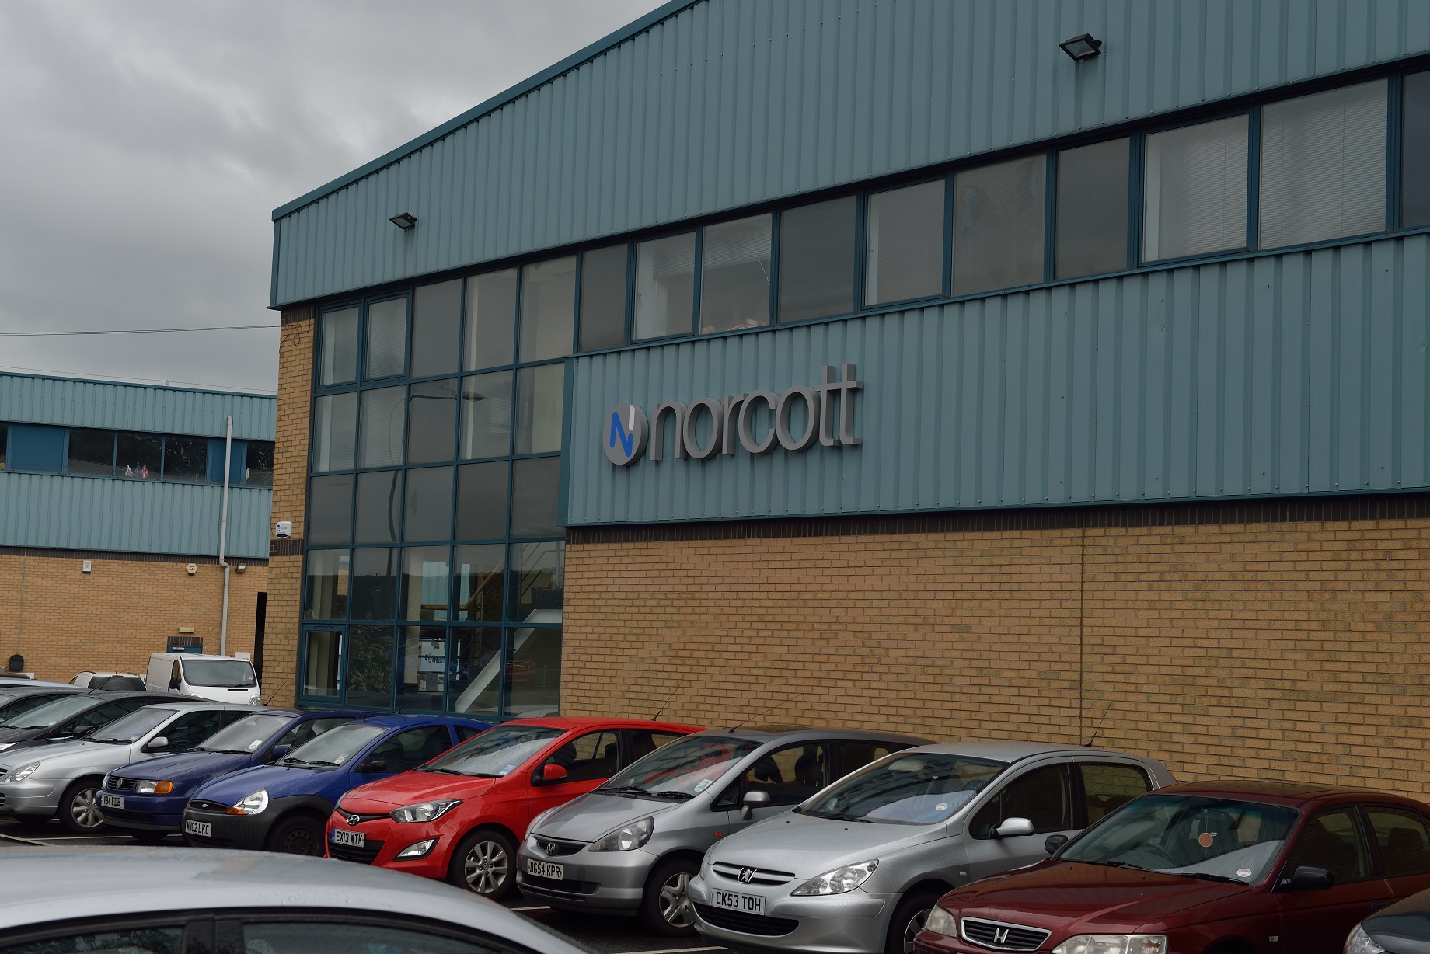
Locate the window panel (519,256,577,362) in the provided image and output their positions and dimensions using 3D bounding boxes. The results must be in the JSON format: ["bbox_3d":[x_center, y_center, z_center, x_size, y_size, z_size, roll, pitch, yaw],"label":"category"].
[{"bbox_3d":[-1.910,-1.893,23.519,0.100,1.143,1.092,5,-6,-40],"label":"window panel"}]

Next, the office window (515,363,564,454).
[{"bbox_3d":[-1.974,-0.758,23.469,0.100,0.997,0.979,5,-6,-40],"label":"office window"}]

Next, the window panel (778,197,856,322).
[{"bbox_3d":[0.998,-2.132,20.328,0.100,1.095,1.068,6,-6,-40],"label":"window panel"}]

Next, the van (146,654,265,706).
[{"bbox_3d":[-12.417,5.300,50.466,1.930,1.970,4.800,4,-5,-27],"label":"van"}]

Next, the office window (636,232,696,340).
[{"bbox_3d":[-0.537,-2.043,22.118,0.100,1.047,0.965,6,-6,-40],"label":"office window"}]

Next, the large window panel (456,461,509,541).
[{"bbox_3d":[-2.759,0.291,24.435,0.100,0.917,1.001,6,-6,-40],"label":"large window panel"}]

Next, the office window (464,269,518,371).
[{"bbox_3d":[-2.671,-1.867,24.595,0.100,1.113,1.041,6,-6,-40],"label":"office window"}]

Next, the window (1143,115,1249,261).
[{"bbox_3d":[3.932,-2.359,16.938,0.100,1.043,0.989,6,-6,-40],"label":"window"}]

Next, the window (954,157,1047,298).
[{"bbox_3d":[2.511,-2.209,18.322,0.100,1.118,1.071,5,-6,-40],"label":"window"}]

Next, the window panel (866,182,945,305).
[{"bbox_3d":[1.783,-2.184,19.415,0.100,1.044,0.975,6,-6,-40],"label":"window panel"}]

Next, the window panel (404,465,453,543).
[{"bbox_3d":[-3.481,0.338,25.131,0.100,0.902,1.095,5,-6,-40],"label":"window panel"}]

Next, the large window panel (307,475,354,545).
[{"bbox_3d":[-5.098,0.442,27.351,0.090,0.930,1.140,6,-6,-39],"label":"large window panel"}]

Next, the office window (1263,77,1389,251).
[{"bbox_3d":[4.611,-2.355,15.852,0.100,1.151,1.091,5,-6,-40],"label":"office window"}]

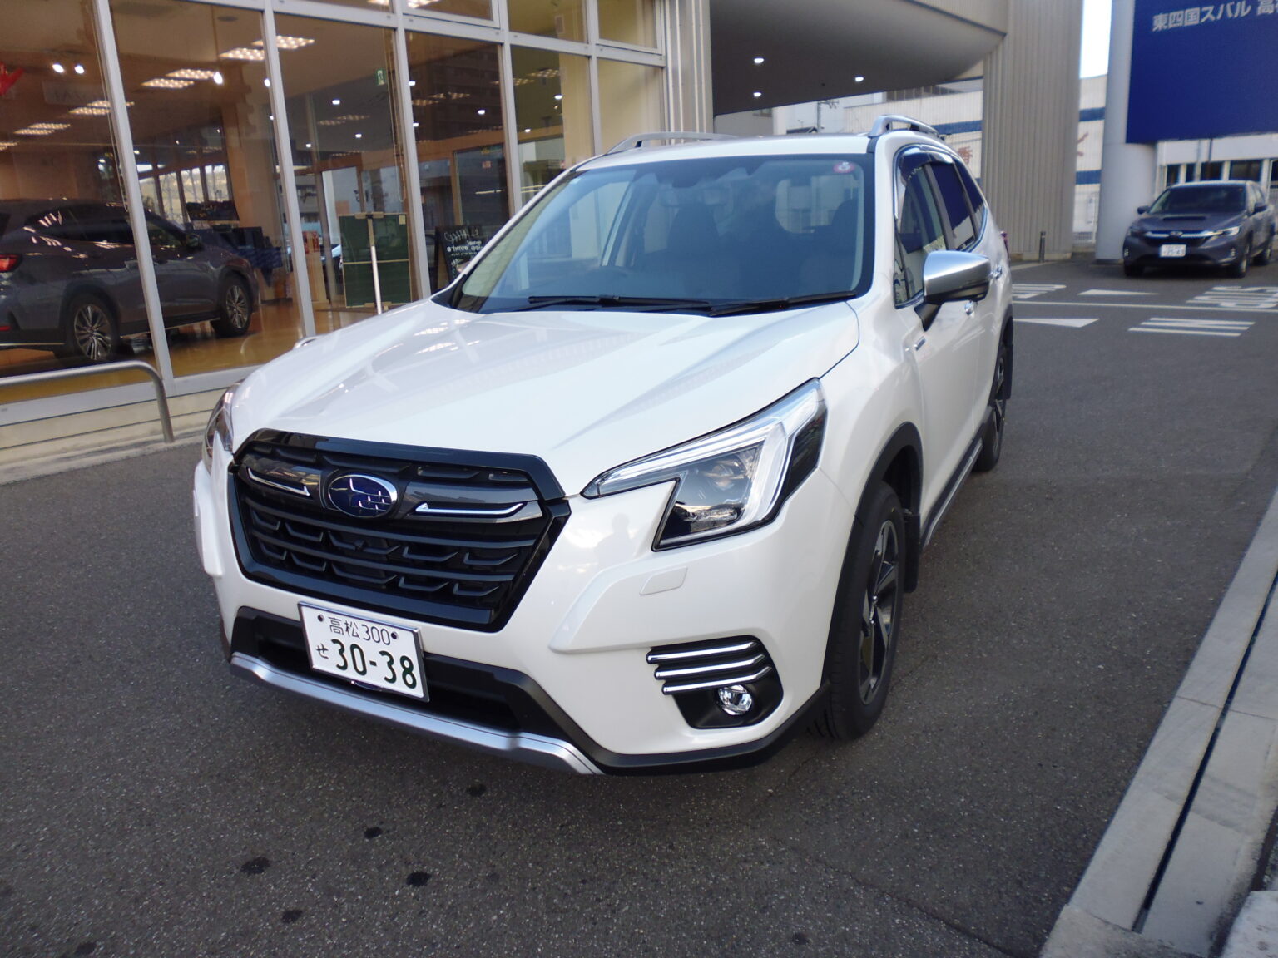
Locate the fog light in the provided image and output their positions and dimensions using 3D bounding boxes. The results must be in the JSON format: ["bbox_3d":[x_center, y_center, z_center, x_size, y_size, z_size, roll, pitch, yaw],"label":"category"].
[{"bbox_3d":[0.197,0.449,1.802,0.077,0.077,0.050,3,18,19],"label":"fog light"}]

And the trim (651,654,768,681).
[{"bbox_3d":[0.144,0.370,1.754,0.233,0.016,0.026,-6,17,-12],"label":"trim"}]

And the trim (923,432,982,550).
[{"bbox_3d":[1.268,0.035,3.538,0.045,0.050,1.580,6,19,27],"label":"trim"}]

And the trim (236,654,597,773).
[{"bbox_3d":[-0.564,0.499,1.973,1.090,0.103,0.115,6,19,27],"label":"trim"}]

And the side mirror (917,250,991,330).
[{"bbox_3d":[0.953,-0.566,2.692,0.210,0.250,0.190,6,19,27],"label":"side mirror"}]

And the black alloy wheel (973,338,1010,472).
[{"bbox_3d":[1.786,-0.397,4.683,0.230,0.700,0.700,6,19,27],"label":"black alloy wheel"}]

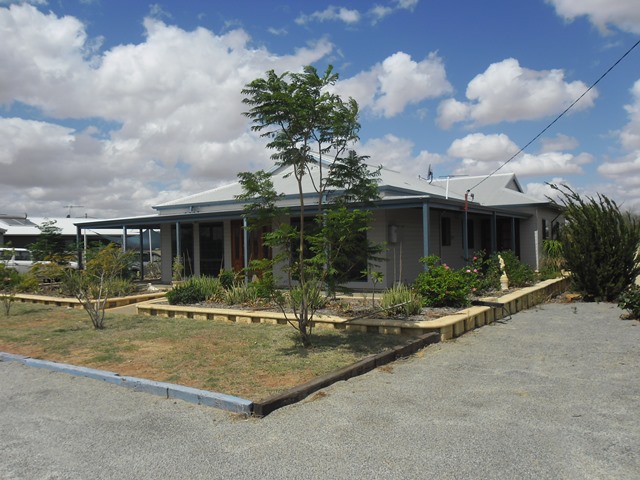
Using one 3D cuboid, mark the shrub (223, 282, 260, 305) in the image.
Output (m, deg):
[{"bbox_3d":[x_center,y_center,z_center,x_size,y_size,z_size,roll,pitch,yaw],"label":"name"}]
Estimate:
[{"bbox_3d":[-2.021,1.353,12.850,0.970,0.520,0.850,-1,-1,-9],"label":"shrub"}]

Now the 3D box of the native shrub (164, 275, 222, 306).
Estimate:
[{"bbox_3d":[-3.344,1.311,13.300,1.450,0.680,1.200,-1,-1,-14],"label":"native shrub"}]

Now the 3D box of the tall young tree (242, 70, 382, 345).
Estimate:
[{"bbox_3d":[-0.145,-0.526,7.600,2.130,4.260,2.000,-1,-1,-1],"label":"tall young tree"}]

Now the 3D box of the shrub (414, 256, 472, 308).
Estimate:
[{"bbox_3d":[2.807,0.924,11.350,1.280,1.100,1.150,-1,-1,14],"label":"shrub"}]

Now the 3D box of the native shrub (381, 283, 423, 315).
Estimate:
[{"bbox_3d":[1.681,1.188,10.300,0.860,0.620,0.800,-1,-1,9],"label":"native shrub"}]

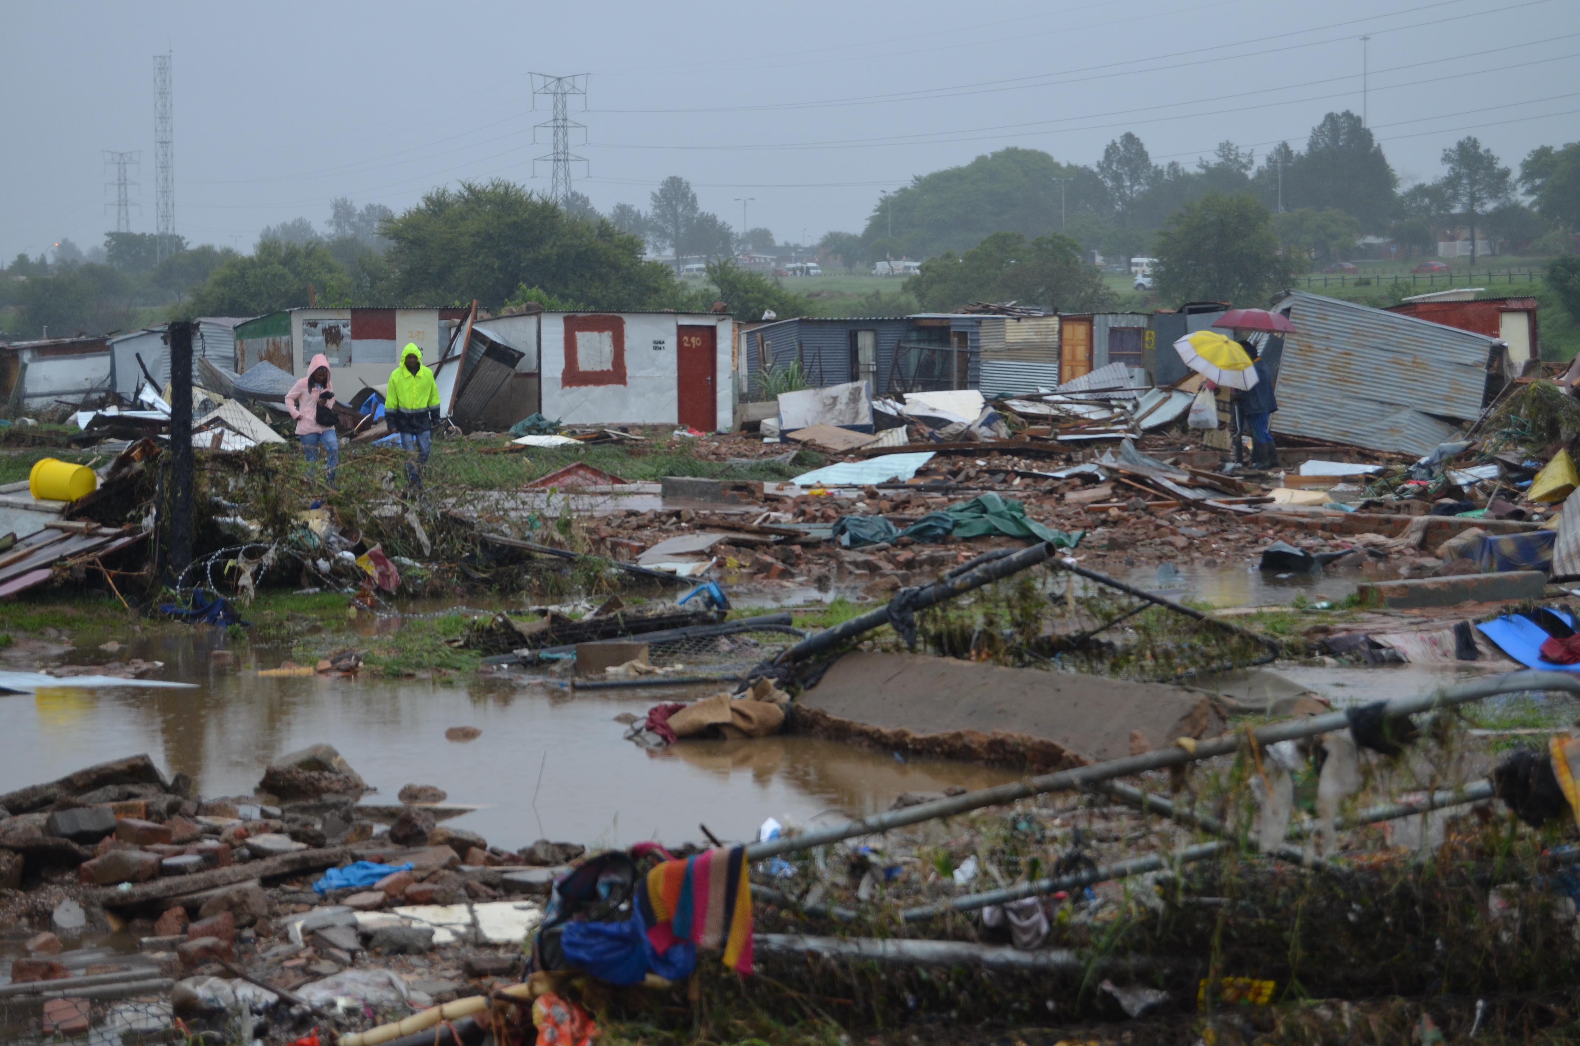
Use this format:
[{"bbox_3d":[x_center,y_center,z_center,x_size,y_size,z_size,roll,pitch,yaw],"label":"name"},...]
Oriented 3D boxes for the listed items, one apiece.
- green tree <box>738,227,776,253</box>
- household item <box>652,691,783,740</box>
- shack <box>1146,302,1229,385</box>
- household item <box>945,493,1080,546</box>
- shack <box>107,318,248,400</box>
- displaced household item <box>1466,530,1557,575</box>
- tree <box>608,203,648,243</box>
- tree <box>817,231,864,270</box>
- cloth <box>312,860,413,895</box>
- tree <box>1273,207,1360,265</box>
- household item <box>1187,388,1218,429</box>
[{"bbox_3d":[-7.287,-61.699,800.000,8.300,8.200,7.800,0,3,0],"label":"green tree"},{"bbox_3d":[-0.304,0.828,15.400,0.550,0.200,0.350,0,3,0],"label":"household item"},{"bbox_3d":[10.349,-4.338,92.500,1.550,2.500,2.100,-2,3,-24],"label":"shack"},{"bbox_3d":[1.856,-0.031,30.000,1.120,0.410,0.650,0,3,0],"label":"household item"},{"bbox_3d":[-12.604,-3.101,74.000,2.100,2.200,2.600,-2,3,-32],"label":"shack"},{"bbox_3d":[5.184,0.217,25.800,0.620,0.360,0.350,-2,3,-27],"label":"displaced household item"},{"bbox_3d":[-31.189,-55.823,690.000,7.590,11.378,7.210,0,3,0],"label":"tree"},{"bbox_3d":[8.456,-45.141,600.000,7.600,7.200,7.000,0,3,0],"label":"tree"},{"bbox_3d":[-1.536,1.276,12.900,0.370,0.100,0.240,-1,4,-14],"label":"cloth"},{"bbox_3d":[59.375,-32.140,405.000,9.600,6.900,9.000,0,3,8],"label":"tree"},{"bbox_3d":[5.565,-1.538,48.400,0.430,0.560,0.250,0,3,0],"label":"household item"}]

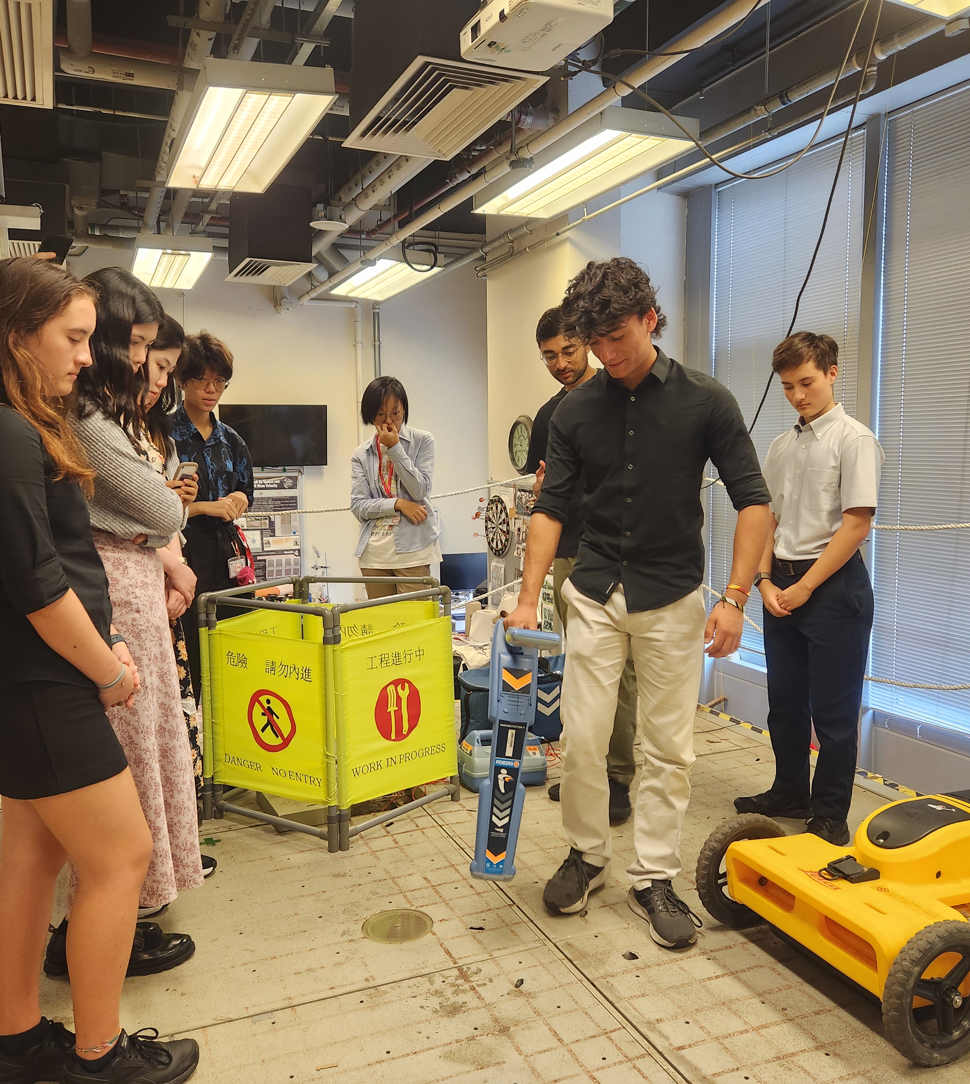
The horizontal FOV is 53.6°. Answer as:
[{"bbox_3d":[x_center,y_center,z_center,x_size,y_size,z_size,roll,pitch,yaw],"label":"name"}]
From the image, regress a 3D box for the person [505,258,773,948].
[{"bbox_3d":[0.398,0.142,2.554,0.670,1.745,0.460,0,6,14],"label":"person"}]

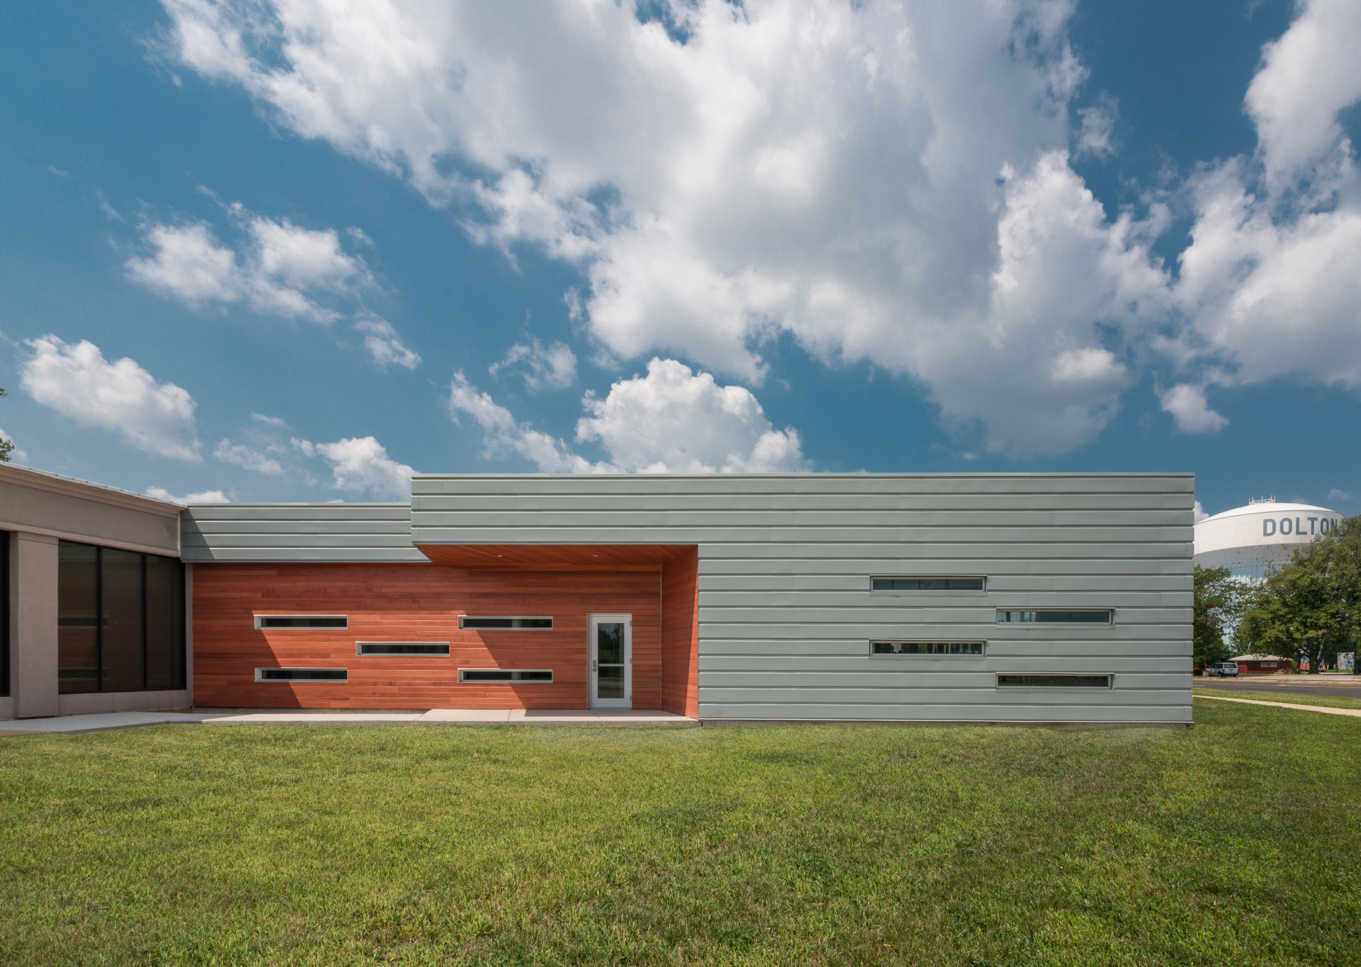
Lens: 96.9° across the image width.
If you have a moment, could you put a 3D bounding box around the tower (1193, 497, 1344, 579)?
[{"bbox_3d":[119.100,20.700,125.000,27.000,36.400,27.000,-1,-10,8],"label":"tower"}]

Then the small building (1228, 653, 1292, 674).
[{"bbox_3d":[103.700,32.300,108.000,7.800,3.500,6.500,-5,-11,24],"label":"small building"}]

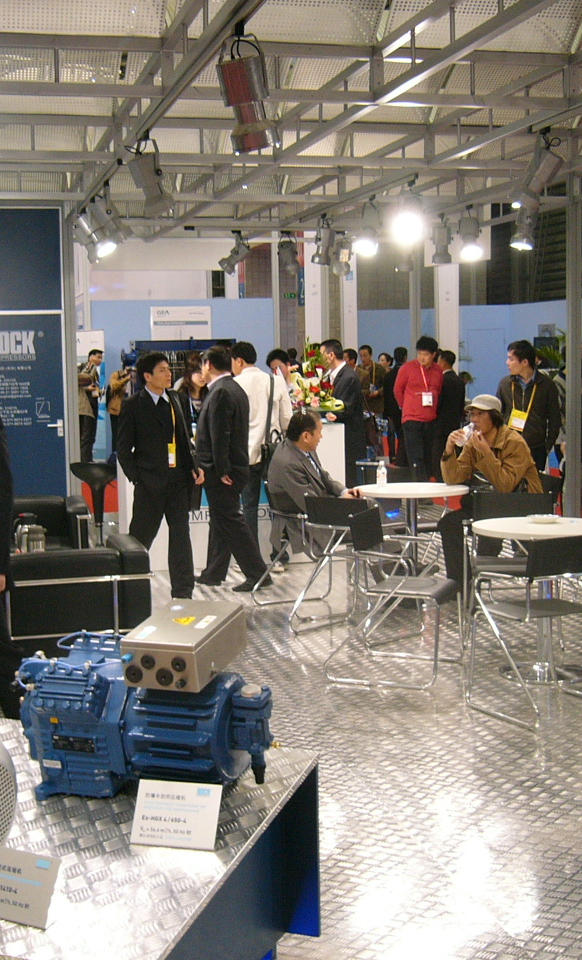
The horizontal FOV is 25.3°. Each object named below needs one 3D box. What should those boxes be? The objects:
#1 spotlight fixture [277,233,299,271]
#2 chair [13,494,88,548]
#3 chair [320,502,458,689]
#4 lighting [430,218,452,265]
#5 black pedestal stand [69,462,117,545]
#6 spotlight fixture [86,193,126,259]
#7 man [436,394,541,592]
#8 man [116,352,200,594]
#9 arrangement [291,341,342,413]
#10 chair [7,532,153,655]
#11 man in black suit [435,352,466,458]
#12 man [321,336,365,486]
[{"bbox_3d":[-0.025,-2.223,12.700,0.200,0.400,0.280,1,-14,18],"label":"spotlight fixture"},{"bbox_3d":[-1.874,0.469,9.016,0.880,0.650,0.720,-2,6,-14],"label":"chair"},{"bbox_3d":[0.539,0.580,6.688,0.580,0.820,0.570,1,6,22],"label":"chair"},{"bbox_3d":[1.482,-2.365,12.832,0.210,0.440,0.210,-2,6,-14],"label":"lighting"},{"bbox_3d":[-1.559,0.247,10.523,0.440,0.790,0.440,-1,6,0],"label":"black pedestal stand"},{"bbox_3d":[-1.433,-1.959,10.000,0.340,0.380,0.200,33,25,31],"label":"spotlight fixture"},{"bbox_3d":[1.350,0.094,8.803,0.680,1.349,0.520,-6,8,-44],"label":"man"},{"bbox_3d":[-0.895,-0.027,8.688,0.540,1.676,0.380,-4,6,-30],"label":"man"},{"bbox_3d":[0.204,-0.828,10.350,0.470,0.570,0.420,-2,6,-14],"label":"arrangement"},{"bbox_3d":[-1.224,0.670,6.994,0.880,0.650,0.720,-2,6,-14],"label":"chair"},{"bbox_3d":[1.640,-0.519,13.284,0.520,1.610,0.340,-6,8,-40],"label":"man in black suit"},{"bbox_3d":[0.443,-0.329,11.122,0.380,1.763,0.500,-1,6,3],"label":"man"}]

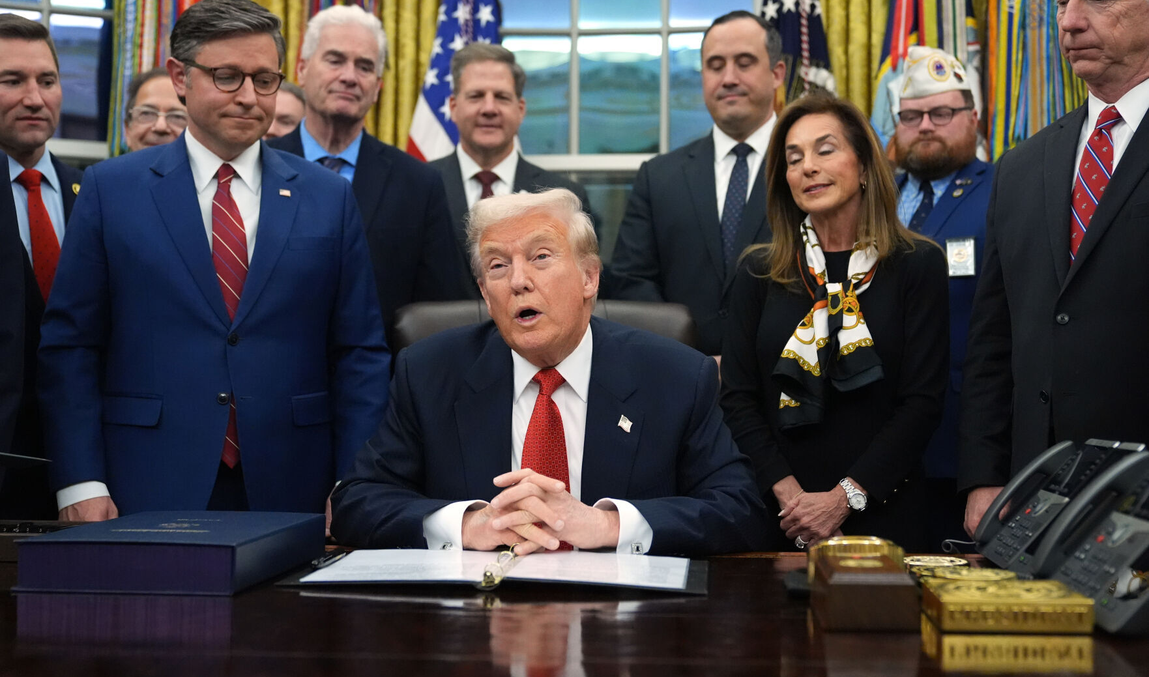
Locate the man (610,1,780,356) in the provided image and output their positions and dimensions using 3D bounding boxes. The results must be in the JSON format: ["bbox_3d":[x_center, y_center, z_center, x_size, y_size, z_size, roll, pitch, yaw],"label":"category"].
[{"bbox_3d":[0.354,0.251,2.895,0.540,1.830,0.380,0,-1,12],"label":"man"}]

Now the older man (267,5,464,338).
[{"bbox_3d":[-0.471,0.248,2.775,0.540,1.820,0.360,1,-1,-10],"label":"older man"}]

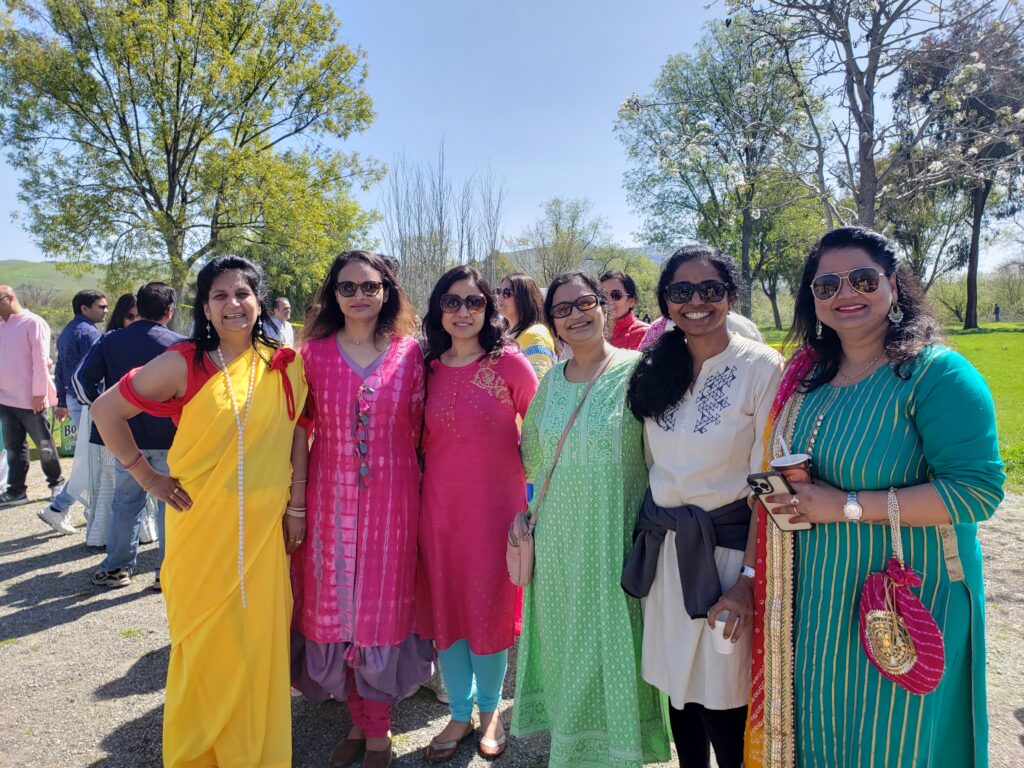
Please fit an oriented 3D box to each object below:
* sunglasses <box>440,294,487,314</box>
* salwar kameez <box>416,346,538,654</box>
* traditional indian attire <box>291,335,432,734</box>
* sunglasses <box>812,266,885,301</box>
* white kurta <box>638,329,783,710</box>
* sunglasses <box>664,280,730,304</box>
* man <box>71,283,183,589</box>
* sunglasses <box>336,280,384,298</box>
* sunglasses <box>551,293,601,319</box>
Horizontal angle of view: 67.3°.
[{"bbox_3d":[-0.154,-0.257,2.495,0.148,0.060,0.130,-1,5,-2],"label":"sunglasses"},{"bbox_3d":[-0.105,0.359,2.479,0.400,0.957,0.260,1,5,8],"label":"salwar kameez"},{"bbox_3d":[-0.467,0.461,2.469,0.440,1.235,0.300,0,5,-5],"label":"traditional indian attire"},{"bbox_3d":[0.697,-0.205,1.588,0.148,0.055,0.130,-9,0,27],"label":"sunglasses"},{"bbox_3d":[0.508,0.328,1.959,0.380,0.915,0.260,2,5,24],"label":"white kurta"},{"bbox_3d":[0.469,-0.229,1.943,0.148,0.053,0.130,1,5,14],"label":"sunglasses"},{"bbox_3d":[-2.040,0.276,4.200,0.610,1.670,0.400,-2,5,-19],"label":"man"},{"bbox_3d":[-0.483,-0.303,2.485,0.146,0.052,0.130,0,5,-4],"label":"sunglasses"},{"bbox_3d":[0.192,-0.222,2.183,0.140,0.042,0.130,-17,0,16],"label":"sunglasses"}]

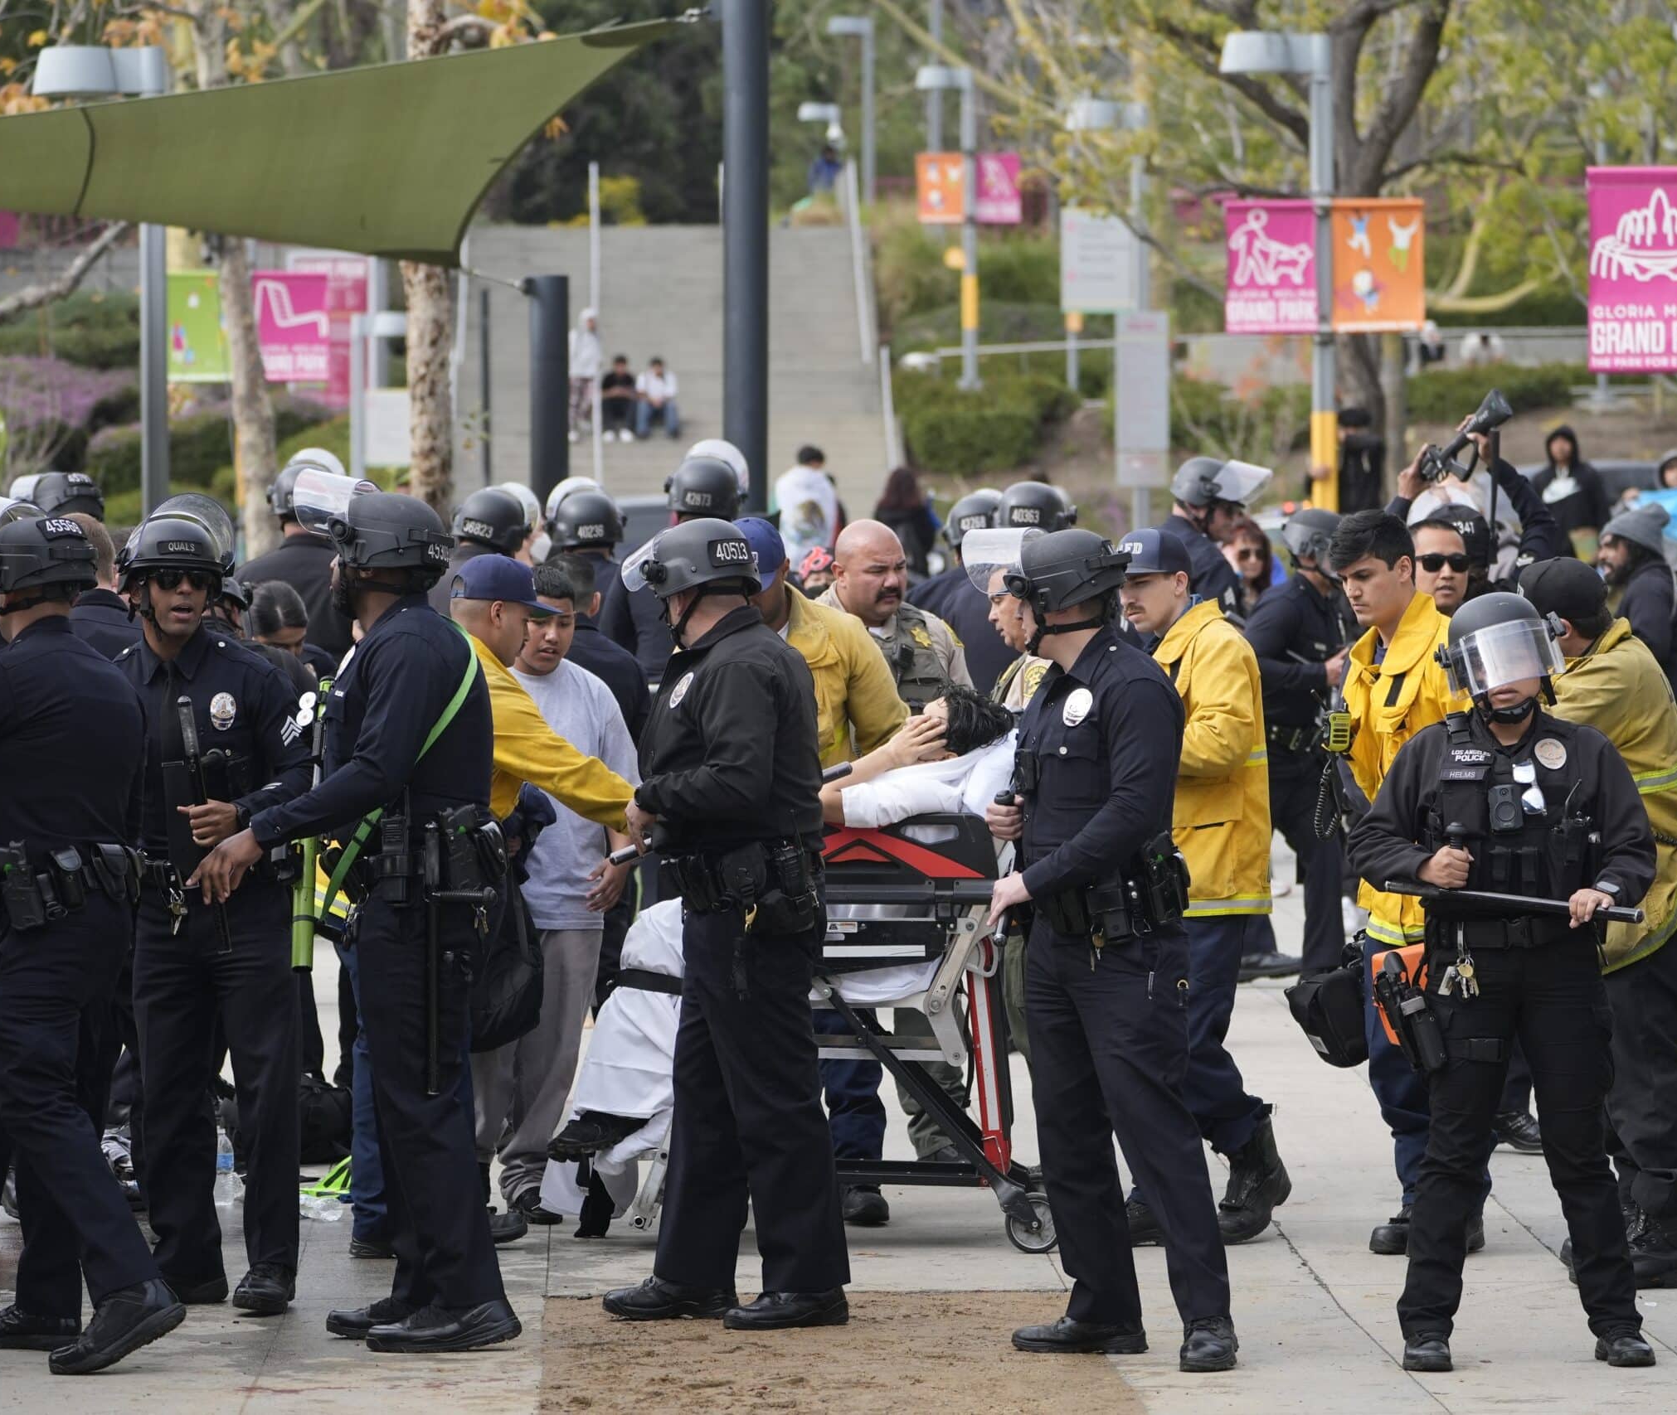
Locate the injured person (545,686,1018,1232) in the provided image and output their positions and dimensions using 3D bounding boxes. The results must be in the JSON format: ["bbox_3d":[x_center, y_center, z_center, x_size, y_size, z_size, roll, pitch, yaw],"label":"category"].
[{"bbox_3d":[-0.144,0.582,22.300,1.580,0.540,0.560,-41,0,0],"label":"injured person"}]

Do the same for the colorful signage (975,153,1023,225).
[{"bbox_3d":[2.064,-6.699,111.000,0.620,0.910,0.030,0,1,-2],"label":"colorful signage"}]

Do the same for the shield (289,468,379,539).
[{"bbox_3d":[-1.123,-0.453,19.200,0.180,0.170,0.250,0,1,26],"label":"shield"}]

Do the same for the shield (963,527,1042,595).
[{"bbox_3d":[0.363,-0.321,18.950,0.185,0.155,0.250,0,1,2],"label":"shield"}]

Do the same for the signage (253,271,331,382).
[{"bbox_3d":[-4.348,-3.033,68.500,0.600,0.880,0.040,0,1,0],"label":"signage"}]

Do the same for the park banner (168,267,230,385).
[{"bbox_3d":[-5.188,-3.128,70.500,0.620,0.910,0.030,0,1,-2],"label":"park banner"}]

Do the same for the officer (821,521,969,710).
[{"bbox_3d":[0.157,0.379,23.600,0.620,1.800,0.450,0,1,-14],"label":"officer"}]

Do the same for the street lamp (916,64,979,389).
[{"bbox_3d":[1.411,-6.186,111.000,0.780,4.220,0.500,0,1,-1],"label":"street lamp"}]

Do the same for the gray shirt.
[{"bbox_3d":[-0.674,0.216,21.800,0.460,0.700,0.300,0,1,21],"label":"gray shirt"}]

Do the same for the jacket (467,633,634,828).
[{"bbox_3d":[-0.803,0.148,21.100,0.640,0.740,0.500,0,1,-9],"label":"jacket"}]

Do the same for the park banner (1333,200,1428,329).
[{"bbox_3d":[3.668,-3.002,58.400,0.620,0.910,0.030,0,1,-2],"label":"park banner"}]

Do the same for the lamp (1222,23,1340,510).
[{"bbox_3d":[2.854,-2.312,56.000,0.750,4.200,0.320,0,1,0],"label":"lamp"}]

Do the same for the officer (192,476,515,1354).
[{"bbox_3d":[-1.075,0.460,19.200,0.680,1.930,0.580,0,1,9],"label":"officer"}]

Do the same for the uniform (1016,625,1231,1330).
[{"bbox_3d":[0.631,0.601,19.100,0.380,1.570,0.500,-1,1,-30],"label":"uniform"}]

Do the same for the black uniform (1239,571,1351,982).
[{"bbox_3d":[1.751,0.251,33.000,0.450,1.530,0.500,1,1,30],"label":"black uniform"}]

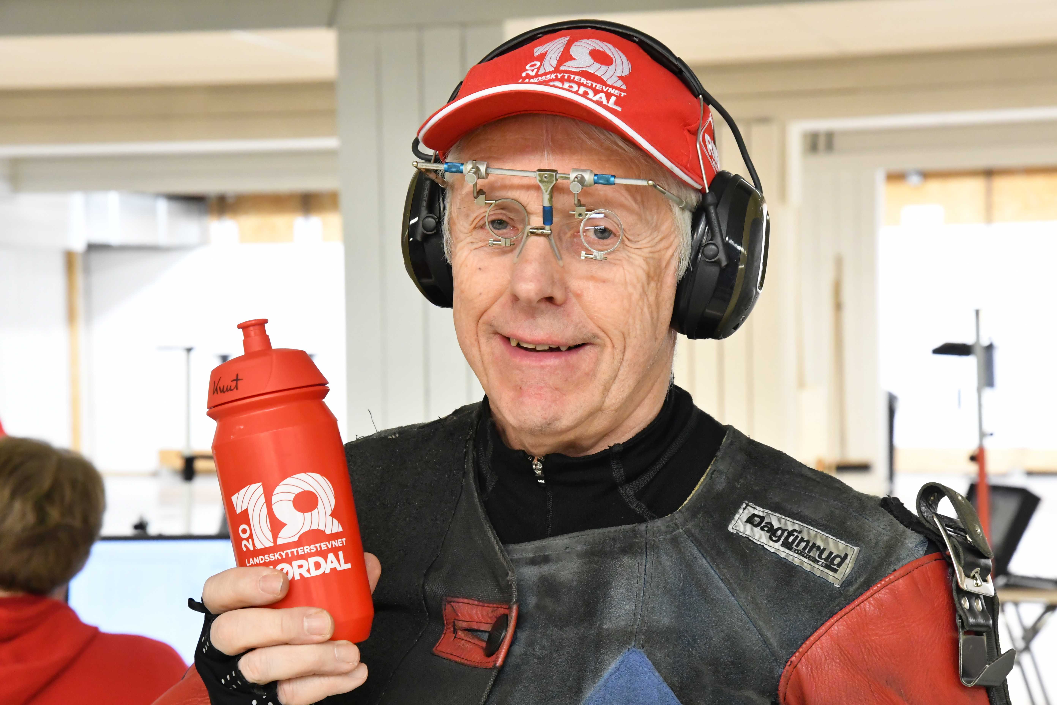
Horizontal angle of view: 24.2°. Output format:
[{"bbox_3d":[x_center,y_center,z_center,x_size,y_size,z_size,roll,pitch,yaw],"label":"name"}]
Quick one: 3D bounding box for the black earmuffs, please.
[{"bbox_3d":[0.039,-0.113,1.560,0.226,0.194,0.087,6,1,12],"label":"black earmuffs"}]

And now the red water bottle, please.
[{"bbox_3d":[-0.142,0.077,1.437,0.074,0.196,0.074,-11,-3,-6],"label":"red water bottle"}]

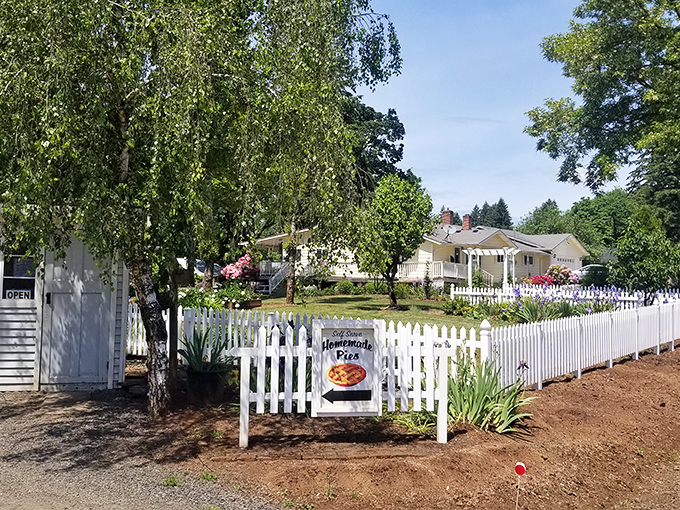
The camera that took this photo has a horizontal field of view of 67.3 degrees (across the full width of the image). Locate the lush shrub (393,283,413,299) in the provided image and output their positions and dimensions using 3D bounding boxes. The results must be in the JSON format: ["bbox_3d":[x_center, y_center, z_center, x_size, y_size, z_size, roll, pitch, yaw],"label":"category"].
[{"bbox_3d":[3.157,1.781,25.800,1.000,0.783,0.900,0,-1,0],"label":"lush shrub"}]

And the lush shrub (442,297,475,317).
[{"bbox_3d":[4.061,1.748,17.500,1.080,0.651,0.950,0,-1,0],"label":"lush shrub"}]

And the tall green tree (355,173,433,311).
[{"bbox_3d":[2.032,-0.494,19.400,2.950,5.090,2.800,0,-1,0],"label":"tall green tree"}]

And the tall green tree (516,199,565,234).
[{"bbox_3d":[22.490,-1.674,57.000,6.000,9.264,5.800,0,-1,0],"label":"tall green tree"}]

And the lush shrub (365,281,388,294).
[{"bbox_3d":[2.001,1.796,28.000,1.280,0.740,1.050,0,-1,0],"label":"lush shrub"}]

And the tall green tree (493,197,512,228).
[{"bbox_3d":[27.828,-3.015,88.000,4.200,13.440,4.200,0,-1,0],"label":"tall green tree"}]

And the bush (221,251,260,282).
[{"bbox_3d":[-4.773,0.888,24.500,1.900,2.207,1.800,0,-1,0],"label":"bush"}]

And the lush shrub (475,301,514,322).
[{"bbox_3d":[4.933,1.776,16.200,1.200,0.666,1.000,0,-1,0],"label":"lush shrub"}]

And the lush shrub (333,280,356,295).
[{"bbox_3d":[0.302,1.796,28.000,1.100,0.740,1.000,0,-1,0],"label":"lush shrub"}]

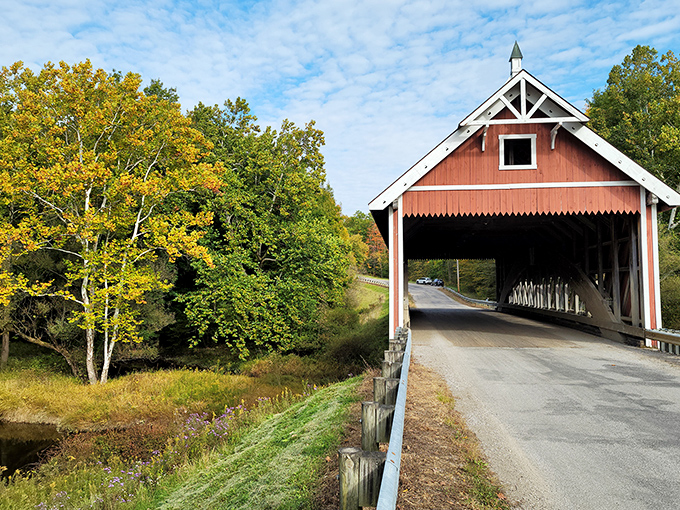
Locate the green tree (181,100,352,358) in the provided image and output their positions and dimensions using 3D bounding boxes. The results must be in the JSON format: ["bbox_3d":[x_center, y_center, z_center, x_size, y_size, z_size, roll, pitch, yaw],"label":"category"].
[{"bbox_3d":[-4.831,-1.688,32.500,11.200,17.000,11.000,0,-4,9],"label":"green tree"}]

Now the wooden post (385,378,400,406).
[{"bbox_3d":[0.880,2.304,8.127,0.236,0.434,0.183,0,-4,9],"label":"wooden post"}]

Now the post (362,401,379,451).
[{"bbox_3d":[0.388,2.269,6.346,0.198,0.671,0.198,0,-4,9],"label":"post"}]

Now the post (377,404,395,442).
[{"bbox_3d":[0.598,2.173,6.320,0.236,0.434,0.183,0,-4,9],"label":"post"}]

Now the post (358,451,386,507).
[{"bbox_3d":[0.311,2.040,4.484,0.236,0.434,0.183,0,-4,9],"label":"post"}]

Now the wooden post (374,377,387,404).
[{"bbox_3d":[0.673,2.397,8.152,0.193,0.676,0.198,0,-4,9],"label":"wooden post"}]

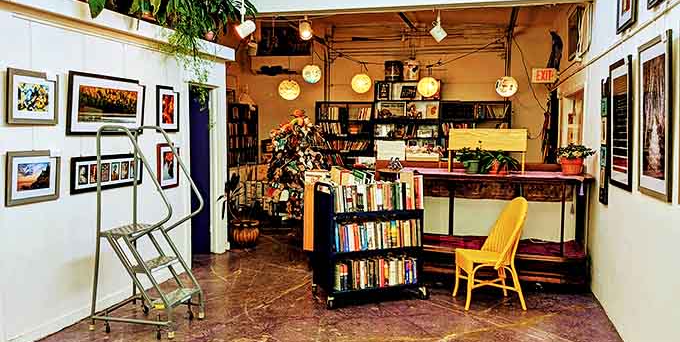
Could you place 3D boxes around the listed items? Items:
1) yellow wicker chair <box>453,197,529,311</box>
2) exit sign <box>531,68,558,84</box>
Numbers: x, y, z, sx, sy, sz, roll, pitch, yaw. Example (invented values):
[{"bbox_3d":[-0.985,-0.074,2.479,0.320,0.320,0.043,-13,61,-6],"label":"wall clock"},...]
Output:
[{"bbox_3d":[1.332,0.719,4.734,0.537,0.944,0.437,0,5,-2],"label":"yellow wicker chair"},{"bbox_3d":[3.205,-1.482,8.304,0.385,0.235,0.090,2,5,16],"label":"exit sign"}]

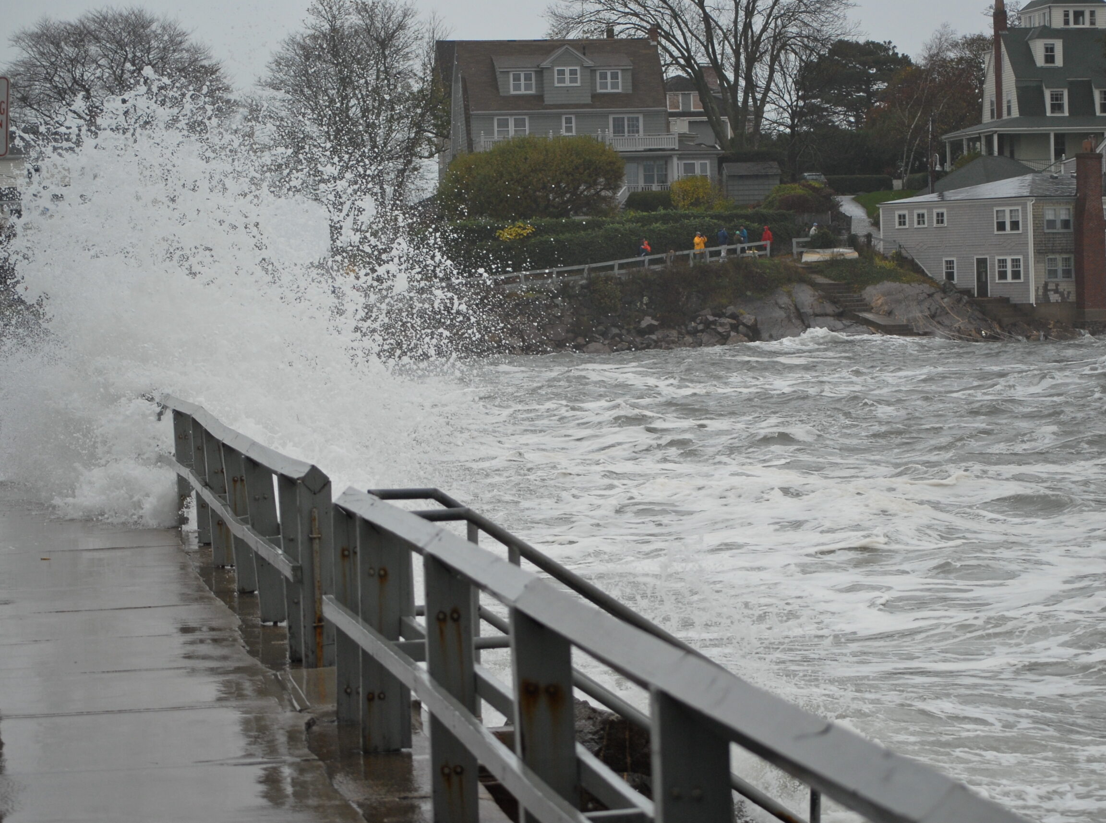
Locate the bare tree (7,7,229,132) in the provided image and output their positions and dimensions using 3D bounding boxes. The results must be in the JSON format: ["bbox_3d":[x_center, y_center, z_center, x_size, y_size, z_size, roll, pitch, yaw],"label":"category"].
[{"bbox_3d":[-26.783,-18.260,172.000,13.300,13.000,12.500,-2,3,0],"label":"bare tree"}]

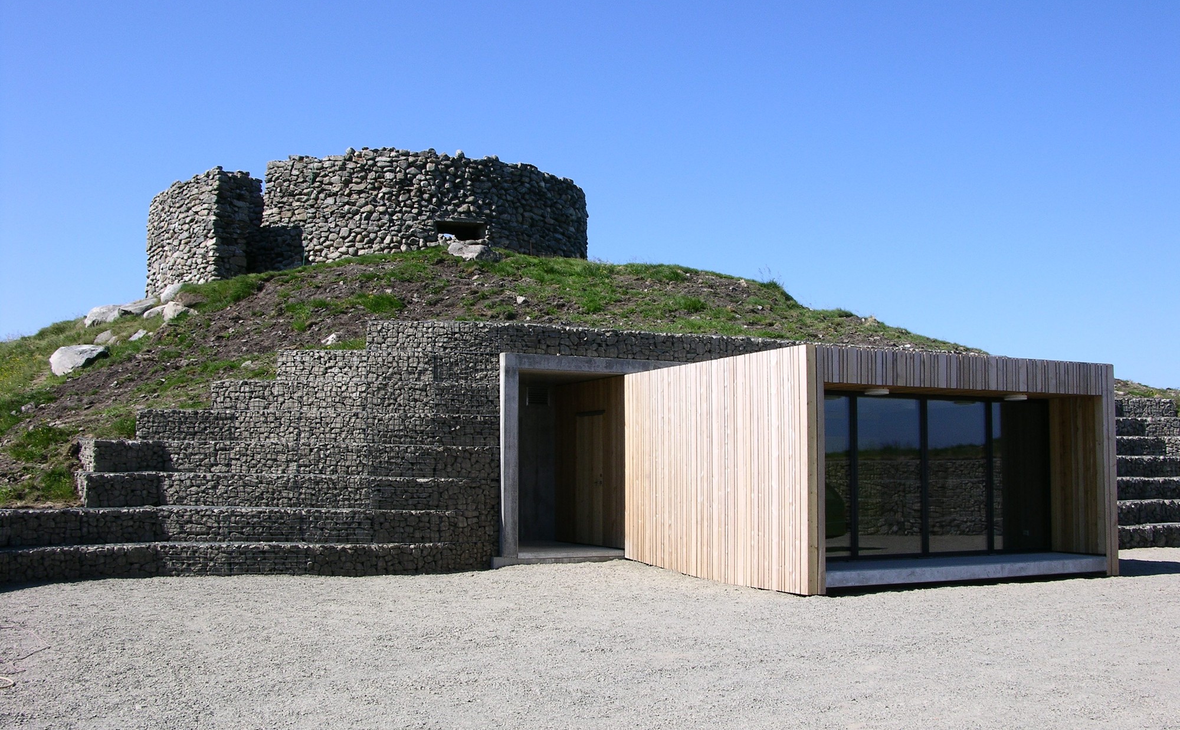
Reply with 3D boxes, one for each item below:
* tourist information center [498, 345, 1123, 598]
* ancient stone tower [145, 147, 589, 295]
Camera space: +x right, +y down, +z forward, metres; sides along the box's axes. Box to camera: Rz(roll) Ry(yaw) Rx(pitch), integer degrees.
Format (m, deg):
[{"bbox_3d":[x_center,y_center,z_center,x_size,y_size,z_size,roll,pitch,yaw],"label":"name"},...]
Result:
[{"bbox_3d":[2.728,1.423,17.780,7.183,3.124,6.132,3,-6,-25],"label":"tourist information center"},{"bbox_3d":[-5.897,-2.990,32.675,11.659,2.754,11.659,0,-5,0],"label":"ancient stone tower"}]

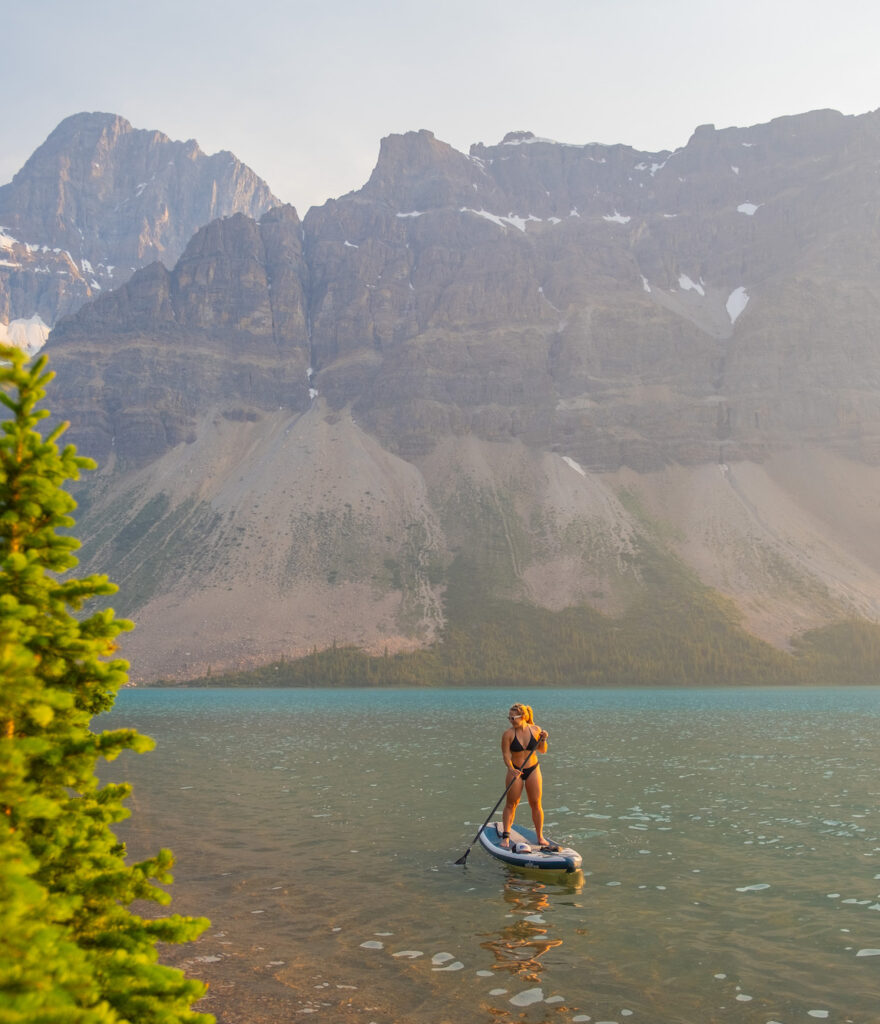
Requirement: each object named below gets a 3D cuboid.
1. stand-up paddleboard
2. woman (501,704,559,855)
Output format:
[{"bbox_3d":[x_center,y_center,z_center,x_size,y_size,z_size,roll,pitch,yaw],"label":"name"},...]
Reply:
[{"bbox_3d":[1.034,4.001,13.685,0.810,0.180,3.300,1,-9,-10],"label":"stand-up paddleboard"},{"bbox_3d":[1.022,3.107,13.588,0.600,1.650,0.450,0,-9,-3],"label":"woman"}]

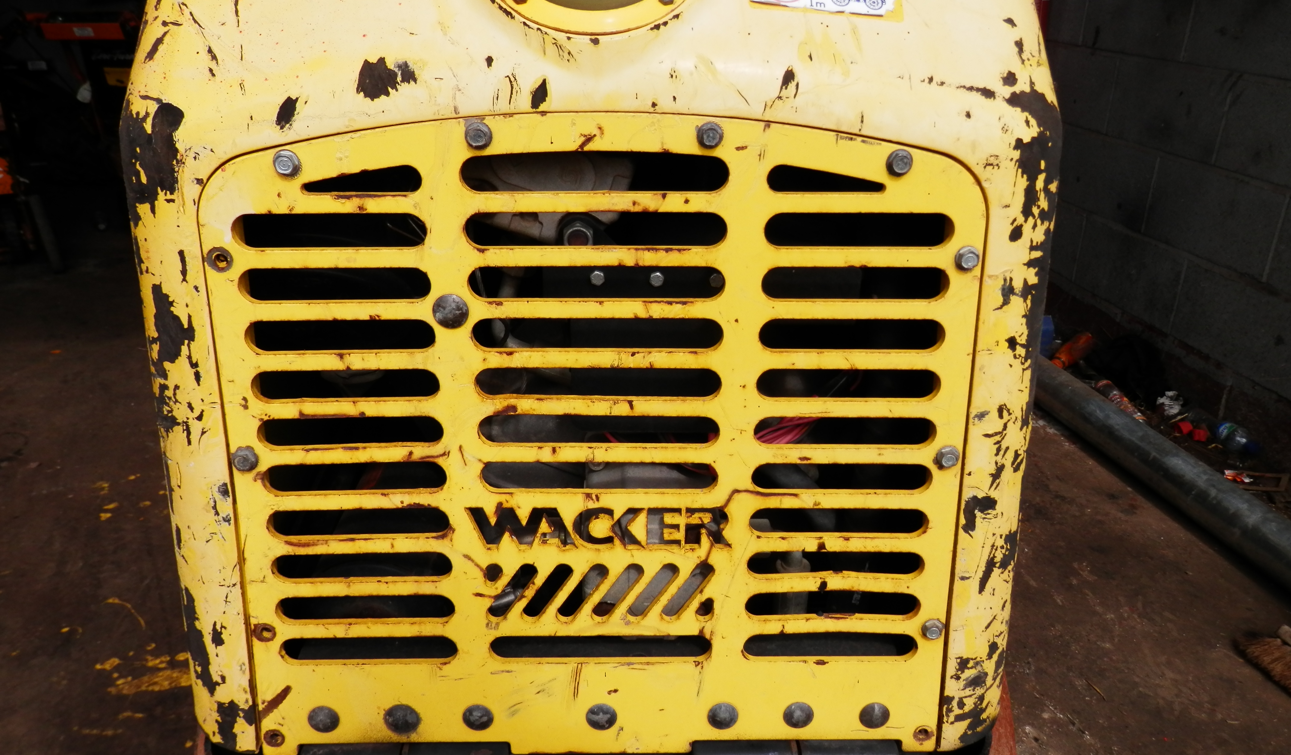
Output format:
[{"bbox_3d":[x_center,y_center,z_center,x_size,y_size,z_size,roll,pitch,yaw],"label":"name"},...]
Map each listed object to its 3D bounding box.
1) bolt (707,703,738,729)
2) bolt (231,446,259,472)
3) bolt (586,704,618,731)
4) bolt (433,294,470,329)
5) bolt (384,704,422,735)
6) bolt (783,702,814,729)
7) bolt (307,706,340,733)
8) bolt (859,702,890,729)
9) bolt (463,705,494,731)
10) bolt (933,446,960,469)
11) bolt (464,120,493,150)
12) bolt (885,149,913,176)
[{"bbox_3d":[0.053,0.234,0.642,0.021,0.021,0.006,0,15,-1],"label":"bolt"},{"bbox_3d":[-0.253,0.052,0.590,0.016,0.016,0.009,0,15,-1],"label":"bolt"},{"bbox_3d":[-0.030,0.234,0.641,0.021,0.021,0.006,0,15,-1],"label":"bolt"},{"bbox_3d":[-0.111,-0.038,0.530,0.021,0.021,0.006,0,18,-1],"label":"bolt"},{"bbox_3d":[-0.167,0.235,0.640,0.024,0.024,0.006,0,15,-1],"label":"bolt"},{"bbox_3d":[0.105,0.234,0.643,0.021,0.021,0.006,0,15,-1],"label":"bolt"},{"bbox_3d":[-0.211,0.225,0.614,0.021,0.021,0.006,0,18,-1],"label":"bolt"},{"bbox_3d":[0.152,0.224,0.619,0.021,0.021,0.006,0,18,-1],"label":"bolt"},{"bbox_3d":[-0.110,0.225,0.615,0.021,0.021,0.006,0,18,-1],"label":"bolt"},{"bbox_3d":[0.181,0.048,0.561,0.015,0.015,0.007,0,18,-1],"label":"bolt"},{"bbox_3d":[-0.090,-0.130,0.500,0.015,0.015,0.007,0,18,-1],"label":"bolt"},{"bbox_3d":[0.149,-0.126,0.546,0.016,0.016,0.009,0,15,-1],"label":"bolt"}]

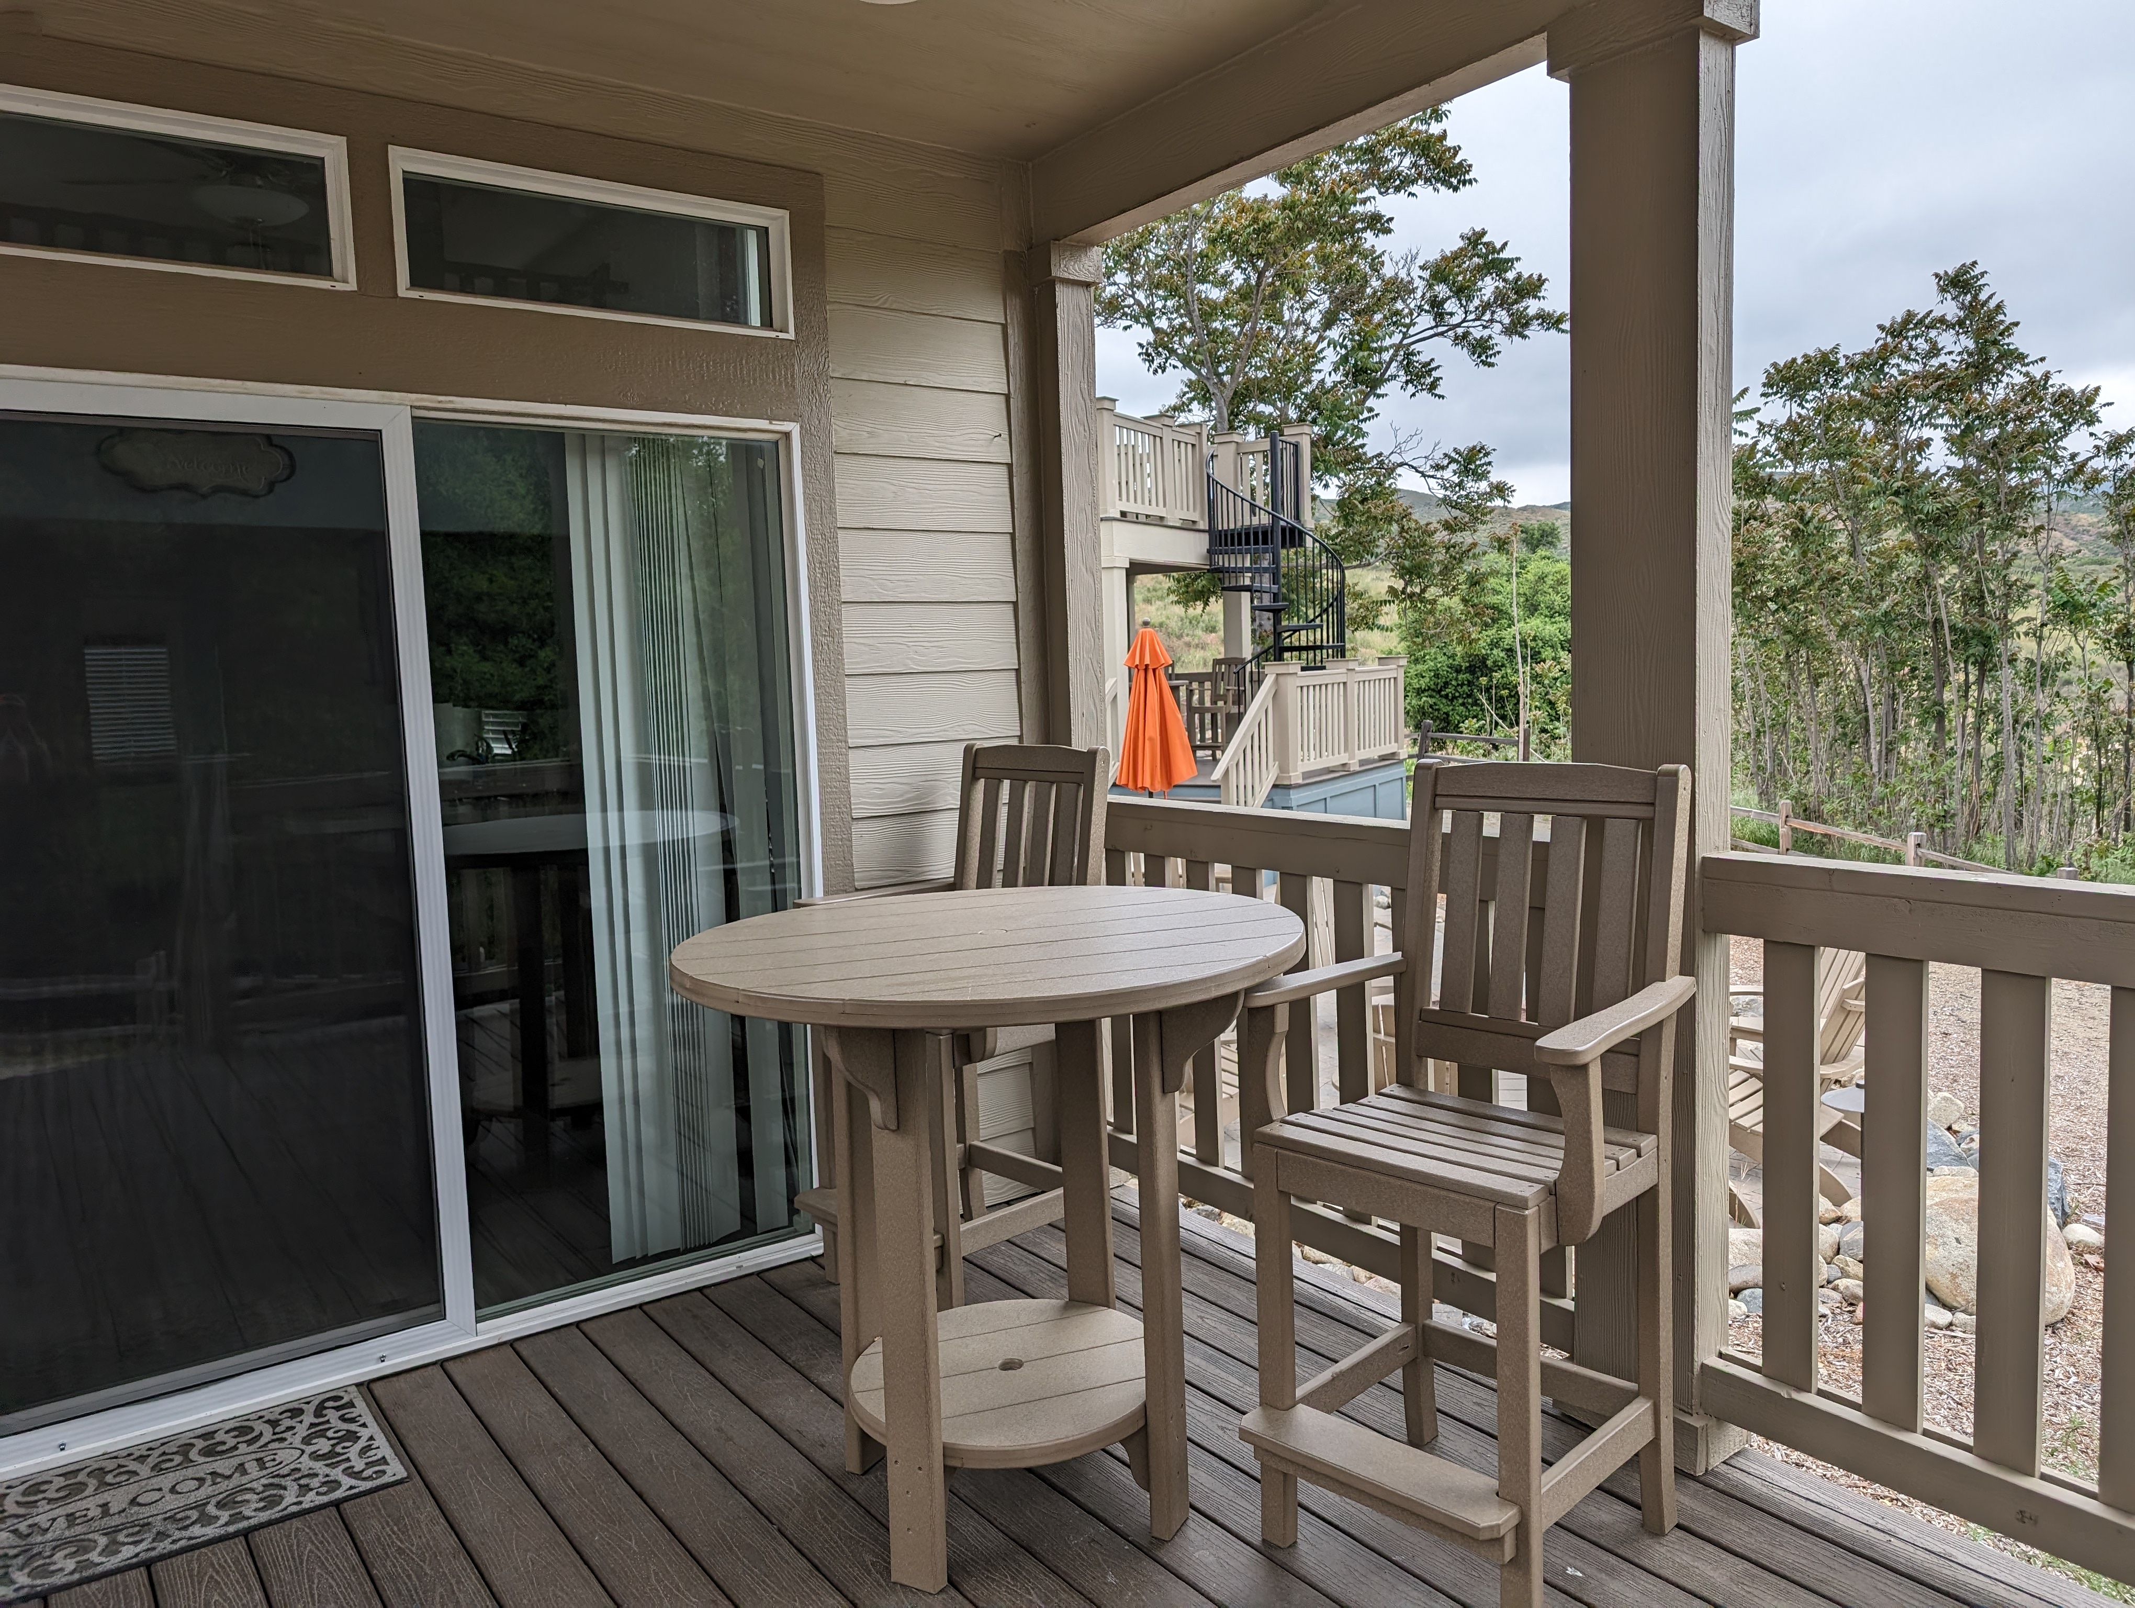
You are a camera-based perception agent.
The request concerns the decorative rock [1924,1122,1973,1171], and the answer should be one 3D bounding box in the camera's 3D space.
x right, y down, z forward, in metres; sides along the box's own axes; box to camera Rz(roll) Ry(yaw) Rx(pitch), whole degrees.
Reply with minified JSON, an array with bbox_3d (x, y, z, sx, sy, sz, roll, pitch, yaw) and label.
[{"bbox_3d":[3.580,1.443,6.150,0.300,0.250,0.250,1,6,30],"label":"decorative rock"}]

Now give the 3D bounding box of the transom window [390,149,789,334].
[{"bbox_3d":[-1.006,-1.212,3.254,0.884,0.299,0.070,-6,6,-36],"label":"transom window"}]

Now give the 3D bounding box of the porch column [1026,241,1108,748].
[{"bbox_3d":[0.033,-0.190,3.978,0.145,2.520,0.120,-6,6,-36],"label":"porch column"}]

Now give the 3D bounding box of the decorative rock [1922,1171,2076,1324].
[{"bbox_3d":[3.130,1.505,5.050,0.560,0.450,0.460,1,6,32],"label":"decorative rock"}]

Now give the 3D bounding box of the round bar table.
[{"bbox_3d":[-0.114,0.712,2.542,1.045,0.997,1.045,-2,5,0],"label":"round bar table"}]

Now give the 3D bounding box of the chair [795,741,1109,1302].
[{"bbox_3d":[-0.264,0.514,3.431,0.585,1.243,0.640,3,7,42],"label":"chair"}]

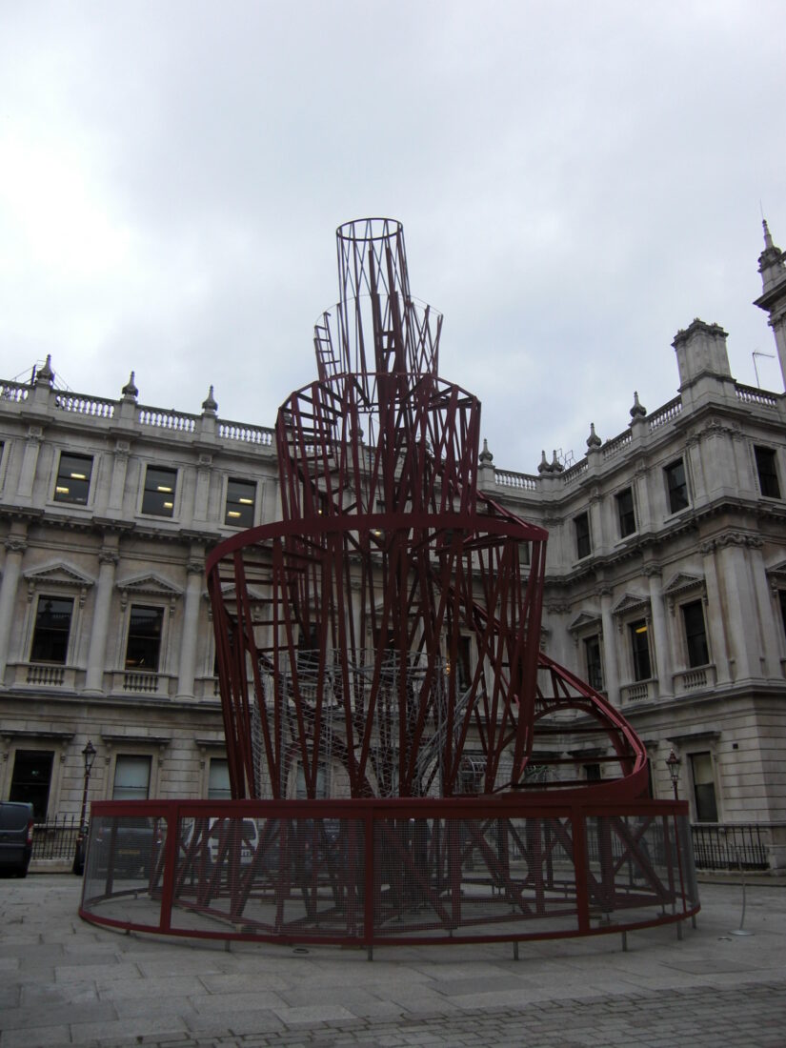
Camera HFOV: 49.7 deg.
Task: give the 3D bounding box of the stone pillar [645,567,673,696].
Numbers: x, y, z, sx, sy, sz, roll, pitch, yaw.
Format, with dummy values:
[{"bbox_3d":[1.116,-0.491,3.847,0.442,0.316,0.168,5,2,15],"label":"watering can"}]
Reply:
[{"bbox_3d":[9.581,3.891,30.503,0.450,5.015,0.640,8,-22,-22],"label":"stone pillar"}]

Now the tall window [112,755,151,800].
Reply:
[{"bbox_3d":[-8.856,8.988,28.708,1.184,2.213,0.220,8,-22,-22],"label":"tall window"}]

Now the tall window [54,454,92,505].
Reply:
[{"bbox_3d":[-11.770,-1.649,31.282,1.159,1.978,0.220,8,-22,-22],"label":"tall window"}]

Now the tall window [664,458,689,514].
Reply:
[{"bbox_3d":[10.701,-1.416,31.929,0.200,1.940,1.060,9,-22,-21],"label":"tall window"}]

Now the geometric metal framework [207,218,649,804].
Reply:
[{"bbox_3d":[0.144,0.981,14.776,7.800,10.400,7.800,0,-20,0],"label":"geometric metal framework"}]

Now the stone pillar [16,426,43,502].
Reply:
[{"bbox_3d":[-12.629,-2.102,29.456,0.580,2.943,0.200,8,-22,-22],"label":"stone pillar"}]

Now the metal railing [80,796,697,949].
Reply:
[{"bbox_3d":[-0.044,5.423,13.624,9.500,1.526,9.500,8,-22,-22],"label":"metal railing"}]

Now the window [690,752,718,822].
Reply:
[{"bbox_3d":[10.137,8.598,27.670,0.200,2.228,1.050,8,-22,-22],"label":"window"}]

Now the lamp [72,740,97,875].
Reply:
[{"bbox_3d":[-8.725,8.024,23.998,0.450,3.754,0.450,8,-22,-22],"label":"lamp"}]

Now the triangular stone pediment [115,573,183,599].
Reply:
[{"bbox_3d":[-8.775,2.194,30.732,2.262,0.654,0.450,9,-22,-21],"label":"triangular stone pediment"}]

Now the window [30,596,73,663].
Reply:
[{"bbox_3d":[-11.348,3.534,28.206,1.130,2.309,0.200,8,-22,-22],"label":"window"}]

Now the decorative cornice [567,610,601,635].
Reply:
[{"bbox_3d":[8.076,4.168,35.663,0.450,0.700,2.250,9,-22,-21],"label":"decorative cornice"}]

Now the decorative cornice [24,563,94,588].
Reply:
[{"bbox_3d":[-11.637,1.766,29.652,2.347,0.766,0.381,8,-22,-22],"label":"decorative cornice"}]

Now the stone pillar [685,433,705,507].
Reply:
[{"bbox_3d":[11.151,-1.997,31.002,0.300,2.914,0.511,8,-22,-22],"label":"stone pillar"}]

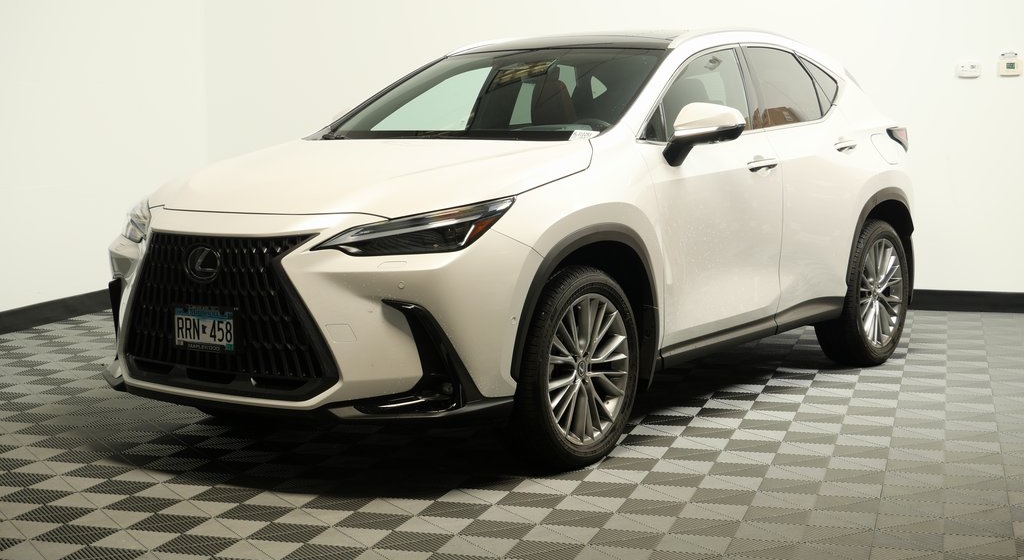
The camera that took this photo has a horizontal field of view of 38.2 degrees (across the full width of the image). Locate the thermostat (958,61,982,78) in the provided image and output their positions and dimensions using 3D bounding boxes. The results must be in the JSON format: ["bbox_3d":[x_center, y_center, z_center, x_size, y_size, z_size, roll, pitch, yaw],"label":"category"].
[{"bbox_3d":[2.927,-1.349,9.482,0.154,0.112,0.035,1,6,16],"label":"thermostat"}]

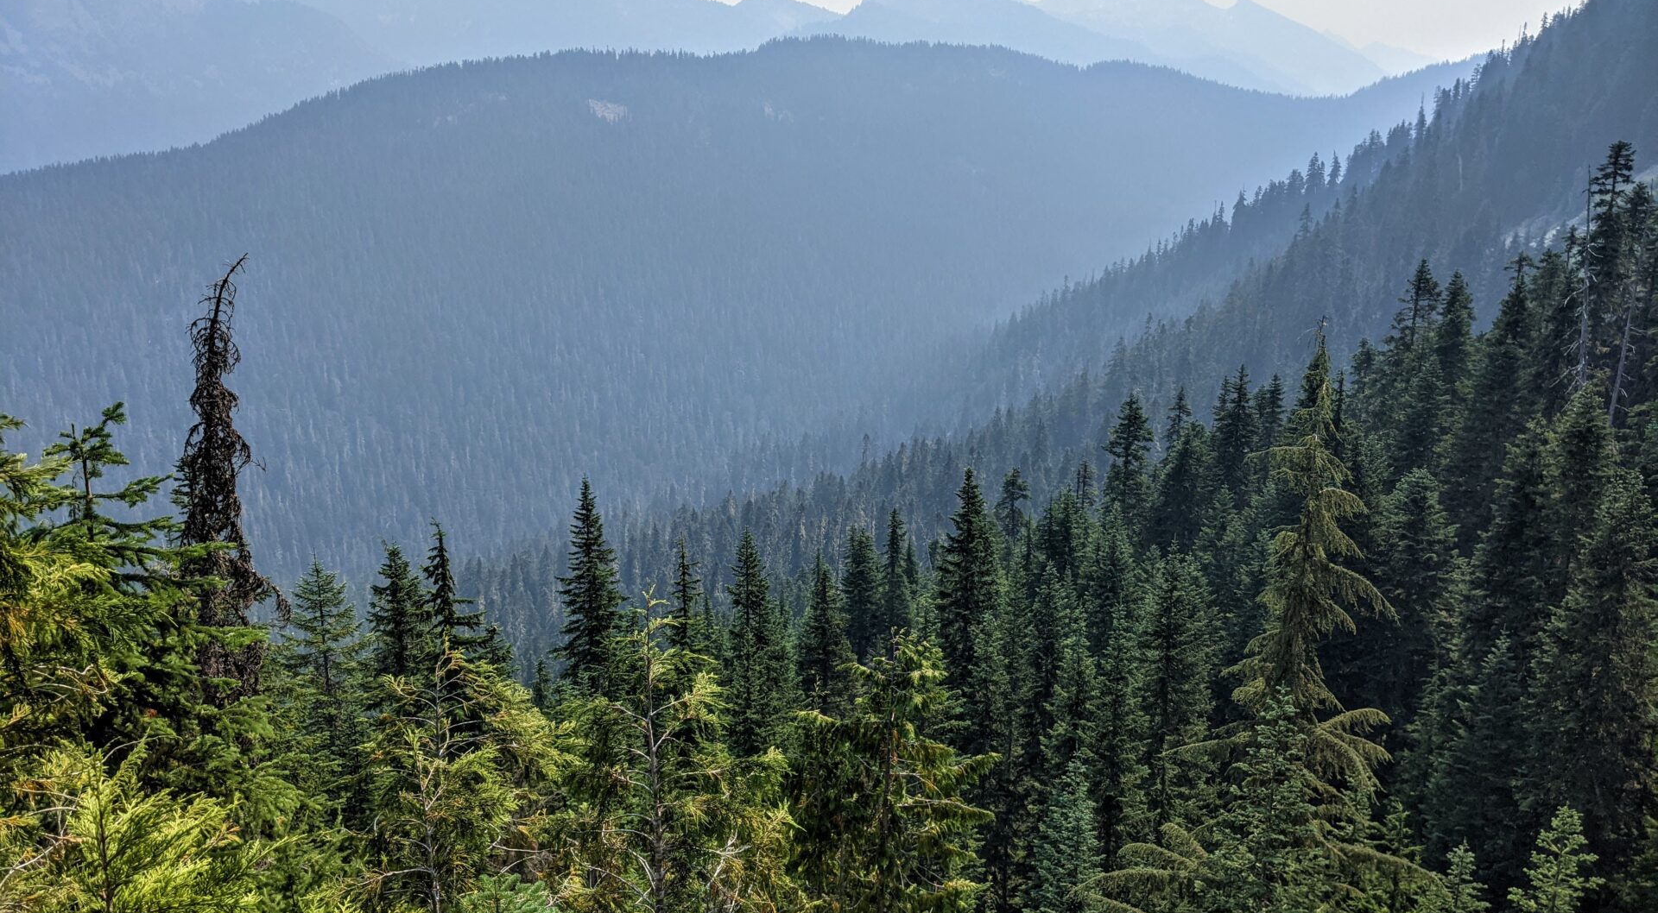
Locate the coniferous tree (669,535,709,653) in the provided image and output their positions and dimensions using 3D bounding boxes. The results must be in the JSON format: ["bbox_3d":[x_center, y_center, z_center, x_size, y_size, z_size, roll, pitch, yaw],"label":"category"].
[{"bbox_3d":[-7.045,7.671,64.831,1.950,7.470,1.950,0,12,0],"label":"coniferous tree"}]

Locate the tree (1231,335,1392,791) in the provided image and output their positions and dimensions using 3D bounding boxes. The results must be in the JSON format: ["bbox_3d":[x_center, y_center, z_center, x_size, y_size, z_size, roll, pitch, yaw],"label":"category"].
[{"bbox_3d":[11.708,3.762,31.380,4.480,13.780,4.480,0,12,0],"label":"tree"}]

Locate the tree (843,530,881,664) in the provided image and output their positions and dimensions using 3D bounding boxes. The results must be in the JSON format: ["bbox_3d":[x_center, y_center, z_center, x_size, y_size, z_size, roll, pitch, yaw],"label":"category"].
[{"bbox_3d":[2.311,11.684,90.515,2.720,14.090,2.720,0,14,0],"label":"tree"}]

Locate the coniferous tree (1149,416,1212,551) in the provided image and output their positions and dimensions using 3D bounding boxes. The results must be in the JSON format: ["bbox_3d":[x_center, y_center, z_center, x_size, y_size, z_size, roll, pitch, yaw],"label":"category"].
[{"bbox_3d":[24.104,3.614,88.503,4.340,13.100,4.340,0,14,0],"label":"coniferous tree"}]

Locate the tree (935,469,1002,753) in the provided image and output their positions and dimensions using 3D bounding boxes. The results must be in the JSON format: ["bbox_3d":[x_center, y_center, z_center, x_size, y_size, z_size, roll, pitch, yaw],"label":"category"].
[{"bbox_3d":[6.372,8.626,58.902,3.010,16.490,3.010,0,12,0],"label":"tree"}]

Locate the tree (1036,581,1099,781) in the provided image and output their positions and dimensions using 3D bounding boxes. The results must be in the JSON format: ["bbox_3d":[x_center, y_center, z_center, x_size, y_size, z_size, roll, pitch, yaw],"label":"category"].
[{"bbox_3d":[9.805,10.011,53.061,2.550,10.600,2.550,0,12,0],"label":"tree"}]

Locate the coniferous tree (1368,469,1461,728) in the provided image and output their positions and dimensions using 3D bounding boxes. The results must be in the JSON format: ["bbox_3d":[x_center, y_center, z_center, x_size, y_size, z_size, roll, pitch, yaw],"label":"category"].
[{"bbox_3d":[28.811,8.012,63.835,4.670,15.430,4.670,0,14,0],"label":"coniferous tree"}]

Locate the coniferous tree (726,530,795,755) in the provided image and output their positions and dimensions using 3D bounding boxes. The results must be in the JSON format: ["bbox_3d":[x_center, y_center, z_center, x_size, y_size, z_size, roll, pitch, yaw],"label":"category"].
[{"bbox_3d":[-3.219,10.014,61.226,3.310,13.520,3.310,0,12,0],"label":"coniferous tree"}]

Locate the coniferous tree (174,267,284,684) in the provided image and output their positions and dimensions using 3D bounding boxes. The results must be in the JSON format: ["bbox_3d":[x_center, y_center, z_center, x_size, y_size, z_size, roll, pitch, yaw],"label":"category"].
[{"bbox_3d":[-12.058,1.309,26.092,2.140,10.610,2.140,0,14,0],"label":"coniferous tree"}]

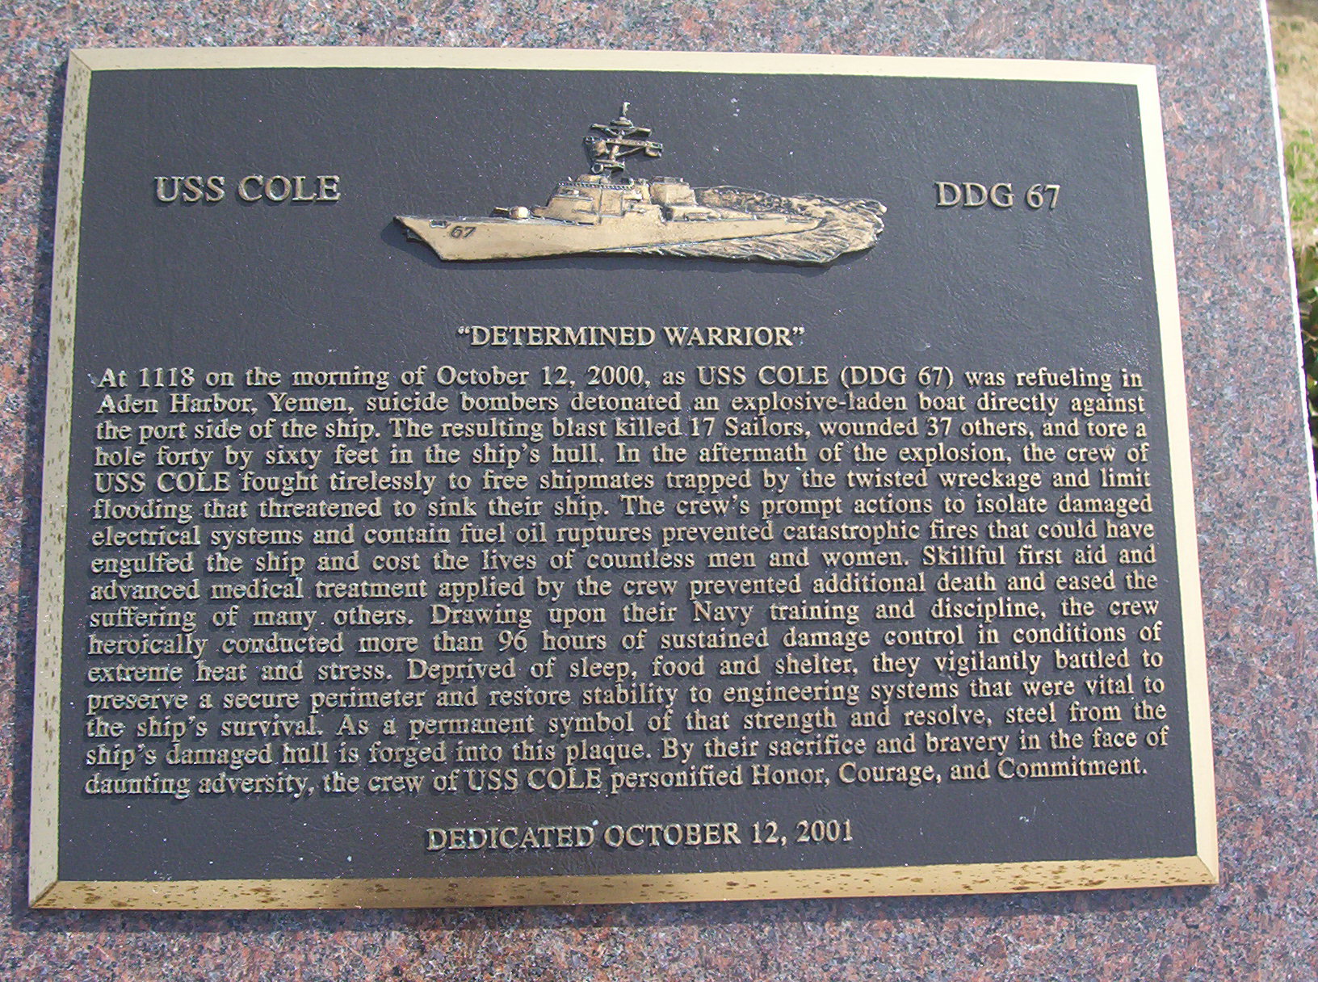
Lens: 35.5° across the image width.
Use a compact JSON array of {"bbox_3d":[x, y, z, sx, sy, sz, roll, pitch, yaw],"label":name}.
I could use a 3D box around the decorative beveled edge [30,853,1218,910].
[{"bbox_3d":[-0.010,0.200,1.055,0.610,0.012,0.014,0,77,-5],"label":"decorative beveled edge"}]

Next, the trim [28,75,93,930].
[{"bbox_3d":[-0.312,-0.017,1.080,0.014,0.012,0.461,0,77,-5],"label":"trim"}]

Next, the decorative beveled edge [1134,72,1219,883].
[{"bbox_3d":[0.282,-0.019,1.129,0.014,0.012,0.461,0,77,-5],"label":"decorative beveled edge"}]

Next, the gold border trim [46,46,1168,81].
[{"bbox_3d":[-0.019,-0.236,1.153,0.610,0.012,0.014,0,77,-5],"label":"gold border trim"}]

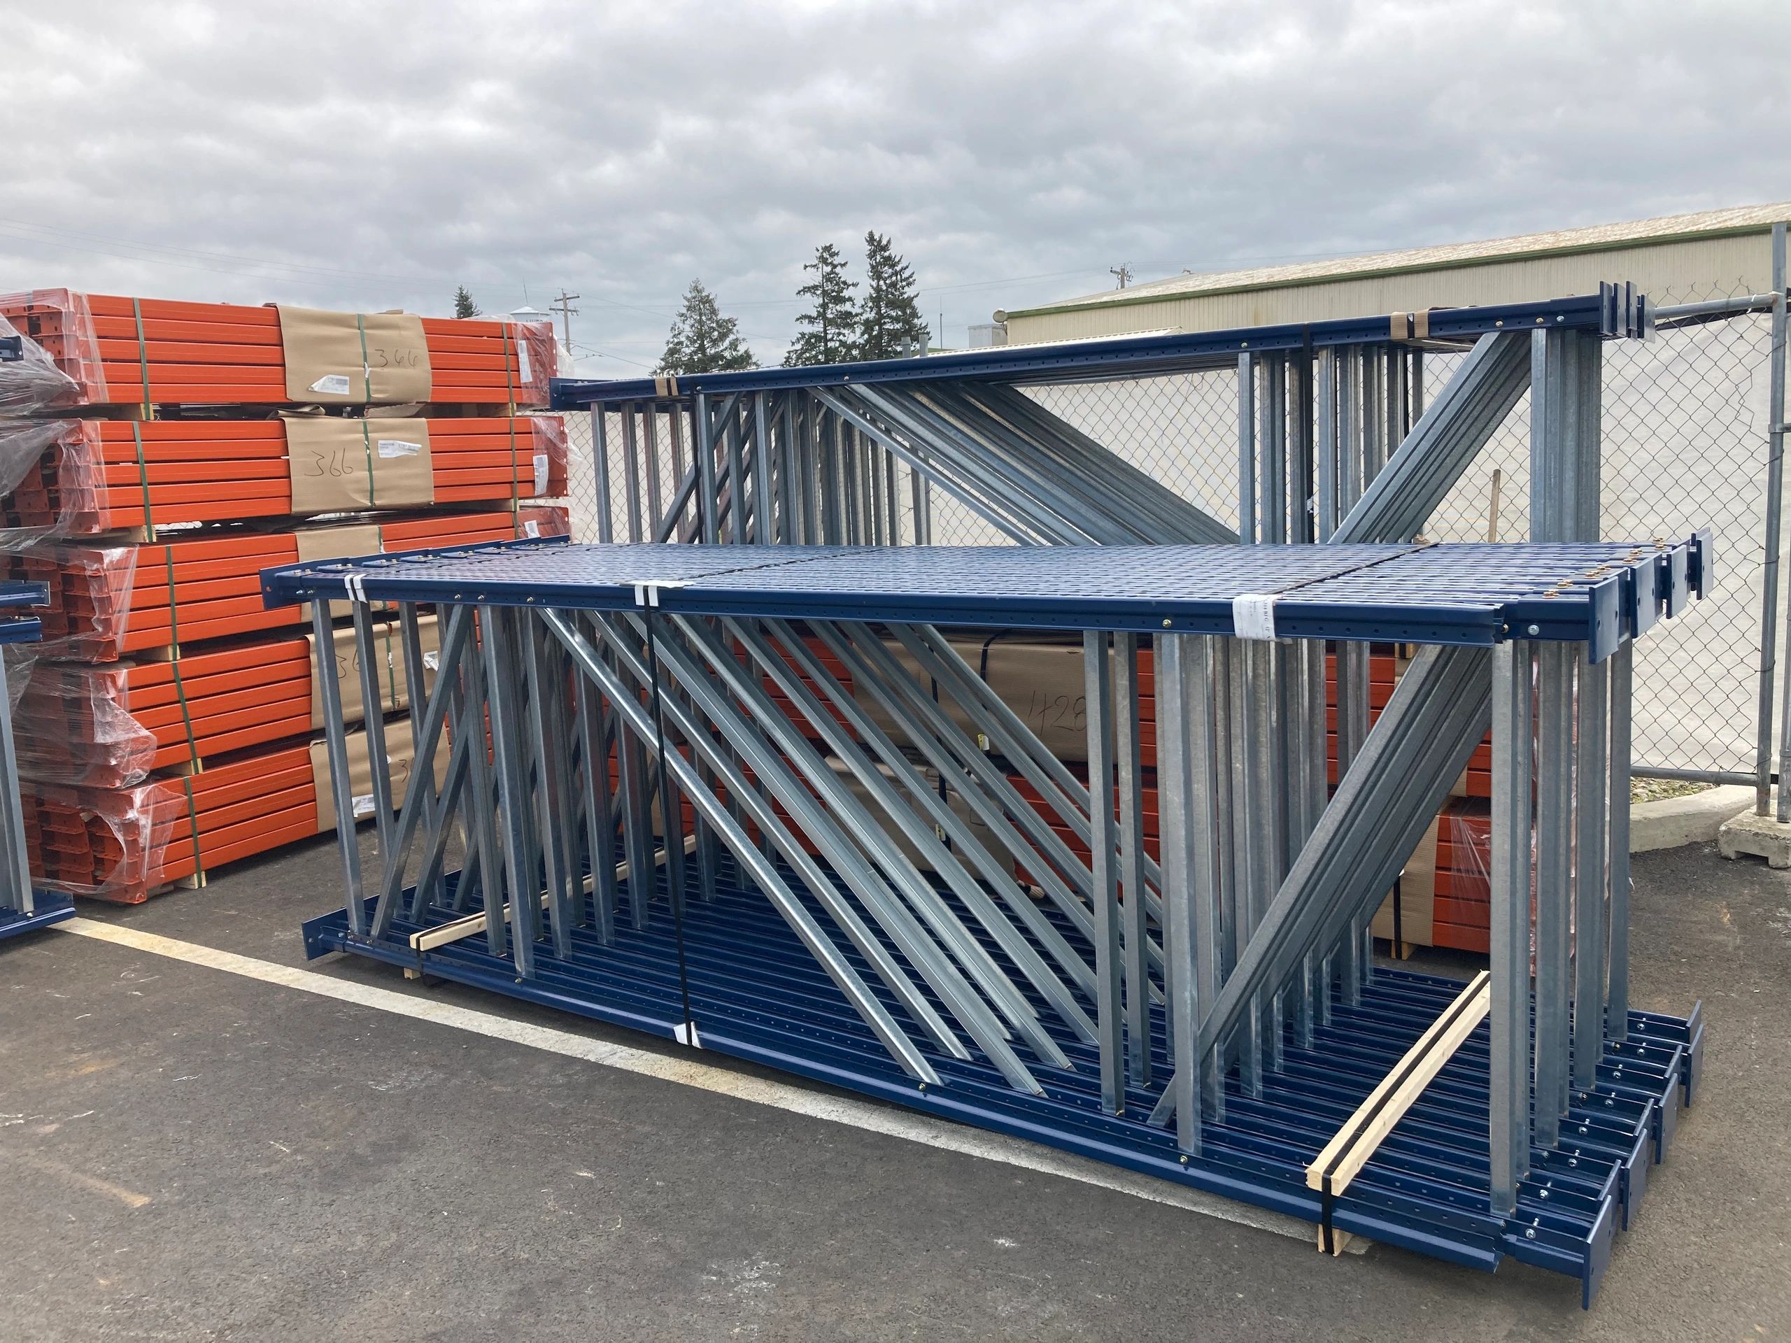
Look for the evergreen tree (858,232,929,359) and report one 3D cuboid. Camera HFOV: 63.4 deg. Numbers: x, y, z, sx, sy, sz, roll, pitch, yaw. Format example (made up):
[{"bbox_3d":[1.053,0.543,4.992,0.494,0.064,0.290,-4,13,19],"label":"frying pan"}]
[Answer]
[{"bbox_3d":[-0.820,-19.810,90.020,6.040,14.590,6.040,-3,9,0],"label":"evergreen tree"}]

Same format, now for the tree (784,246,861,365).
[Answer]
[{"bbox_3d":[-4.290,-19.350,90.000,5.690,14.100,5.690,-3,9,0],"label":"tree"}]

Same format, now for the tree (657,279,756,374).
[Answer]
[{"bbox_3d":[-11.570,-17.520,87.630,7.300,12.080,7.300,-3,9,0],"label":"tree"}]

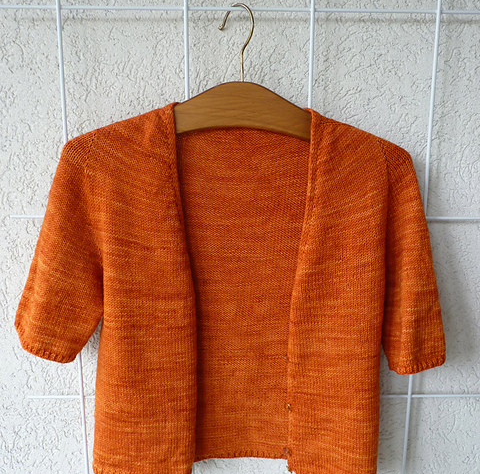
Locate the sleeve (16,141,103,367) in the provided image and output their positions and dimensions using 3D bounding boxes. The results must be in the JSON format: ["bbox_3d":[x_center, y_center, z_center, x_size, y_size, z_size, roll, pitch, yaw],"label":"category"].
[{"bbox_3d":[-0.217,0.021,0.605,0.111,0.283,0.080,5,11,-2],"label":"sleeve"}]

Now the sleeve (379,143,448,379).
[{"bbox_3d":[0.216,0.035,0.613,0.088,0.292,0.080,-2,12,0],"label":"sleeve"}]

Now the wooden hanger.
[{"bbox_3d":[-0.002,-0.167,0.594,0.420,0.206,0.035,-1,12,0],"label":"wooden hanger"}]

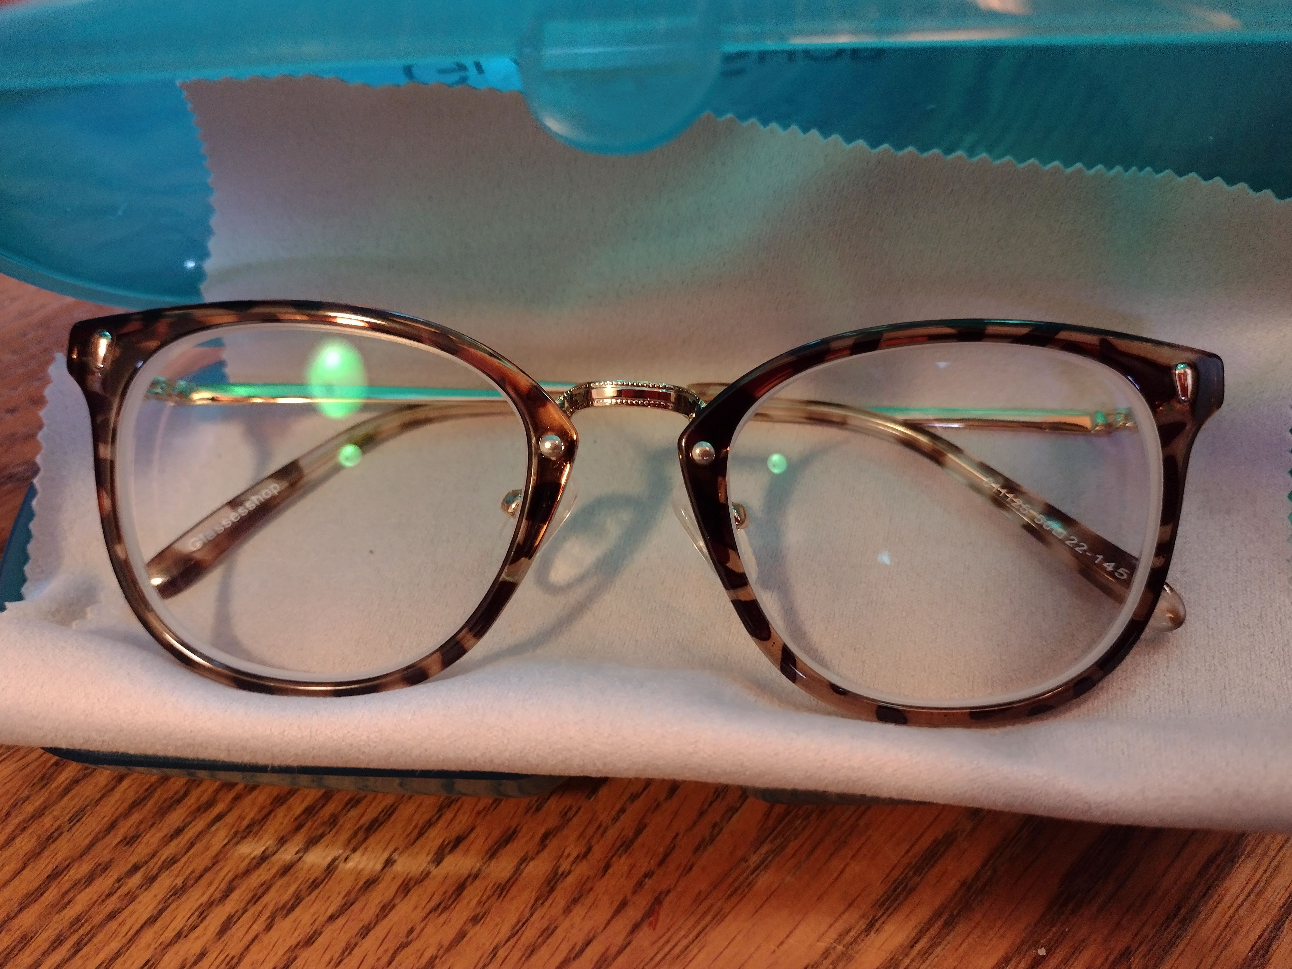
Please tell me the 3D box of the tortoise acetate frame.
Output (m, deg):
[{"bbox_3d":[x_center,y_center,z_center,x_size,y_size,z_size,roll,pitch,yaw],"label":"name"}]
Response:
[{"bbox_3d":[-0.001,0.004,0.130,0.140,0.031,0.048,2,81,2],"label":"tortoise acetate frame"}]

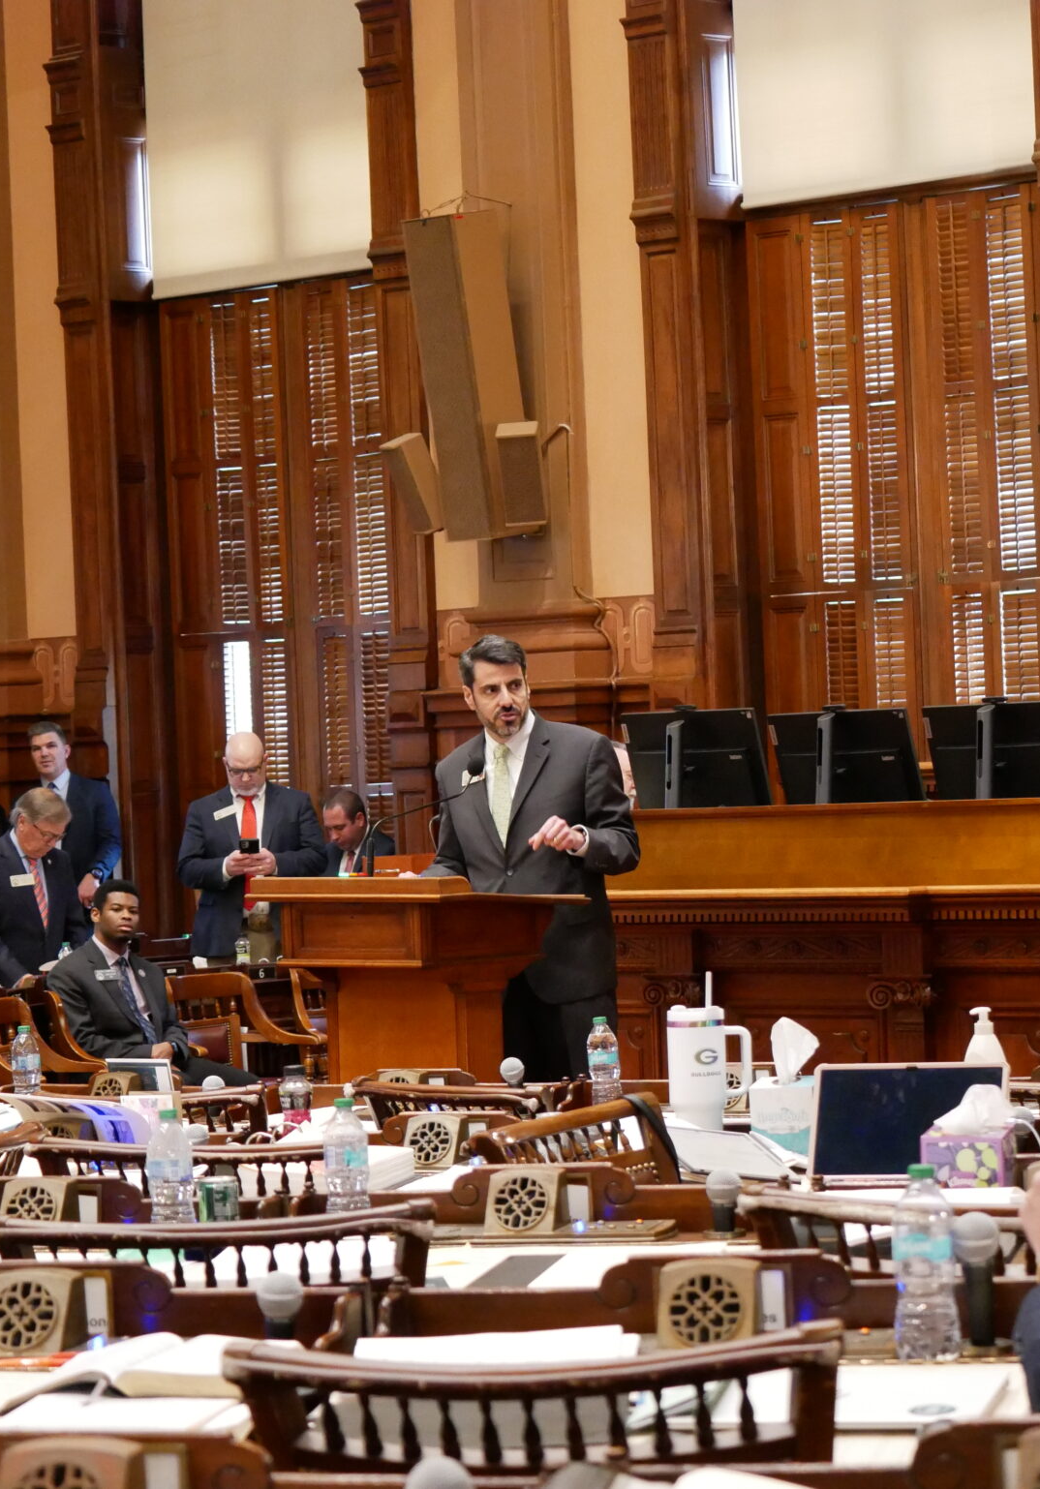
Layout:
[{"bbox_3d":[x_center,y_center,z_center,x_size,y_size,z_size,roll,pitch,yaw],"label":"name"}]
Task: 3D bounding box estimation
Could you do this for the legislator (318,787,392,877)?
[{"bbox_3d":[-0.640,0.799,20.000,0.520,1.280,0.720,-2,0,36],"label":"legislator"}]

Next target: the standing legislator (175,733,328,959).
[{"bbox_3d":[-0.980,0.837,18.800,0.570,1.750,0.420,-2,0,-2],"label":"standing legislator"}]

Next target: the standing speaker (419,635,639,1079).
[{"bbox_3d":[0.059,0.637,12.748,0.580,1.820,0.420,-2,0,34],"label":"standing speaker"}]

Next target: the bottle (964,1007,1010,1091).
[{"bbox_3d":[0.808,0.560,8.900,0.085,0.210,0.075,-2,0,0],"label":"bottle"}]

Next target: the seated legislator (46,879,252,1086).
[{"bbox_3d":[-1.253,1.091,17.500,0.550,1.270,0.850,-2,0,-38],"label":"seated legislator"}]

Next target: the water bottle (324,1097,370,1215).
[{"bbox_3d":[-0.252,0.622,7.550,0.066,0.205,0.066,-2,0,0],"label":"water bottle"}]

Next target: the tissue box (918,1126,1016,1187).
[{"bbox_3d":[0.713,0.668,8.200,0.122,0.097,0.200,-3,2,10],"label":"tissue box"}]

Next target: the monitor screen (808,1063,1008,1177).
[{"bbox_3d":[0.608,0.588,8.050,0.315,0.205,0.020,-2,-17,16],"label":"monitor screen"}]

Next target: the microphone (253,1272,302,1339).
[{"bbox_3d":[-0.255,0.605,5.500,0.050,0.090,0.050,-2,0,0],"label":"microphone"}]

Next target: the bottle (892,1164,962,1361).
[{"bbox_3d":[0.449,0.573,5.700,0.070,0.216,0.070,-2,0,0],"label":"bottle"}]

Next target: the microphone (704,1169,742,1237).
[{"bbox_3d":[0.292,0.659,7.400,0.053,0.097,0.053,-2,0,0],"label":"microphone"}]

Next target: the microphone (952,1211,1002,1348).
[{"bbox_3d":[0.491,0.572,5.520,0.050,0.148,0.050,-2,0,0],"label":"microphone"}]

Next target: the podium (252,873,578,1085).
[{"bbox_3d":[-0.227,0.898,12.100,0.500,1.180,0.720,-2,0,-41],"label":"podium"}]

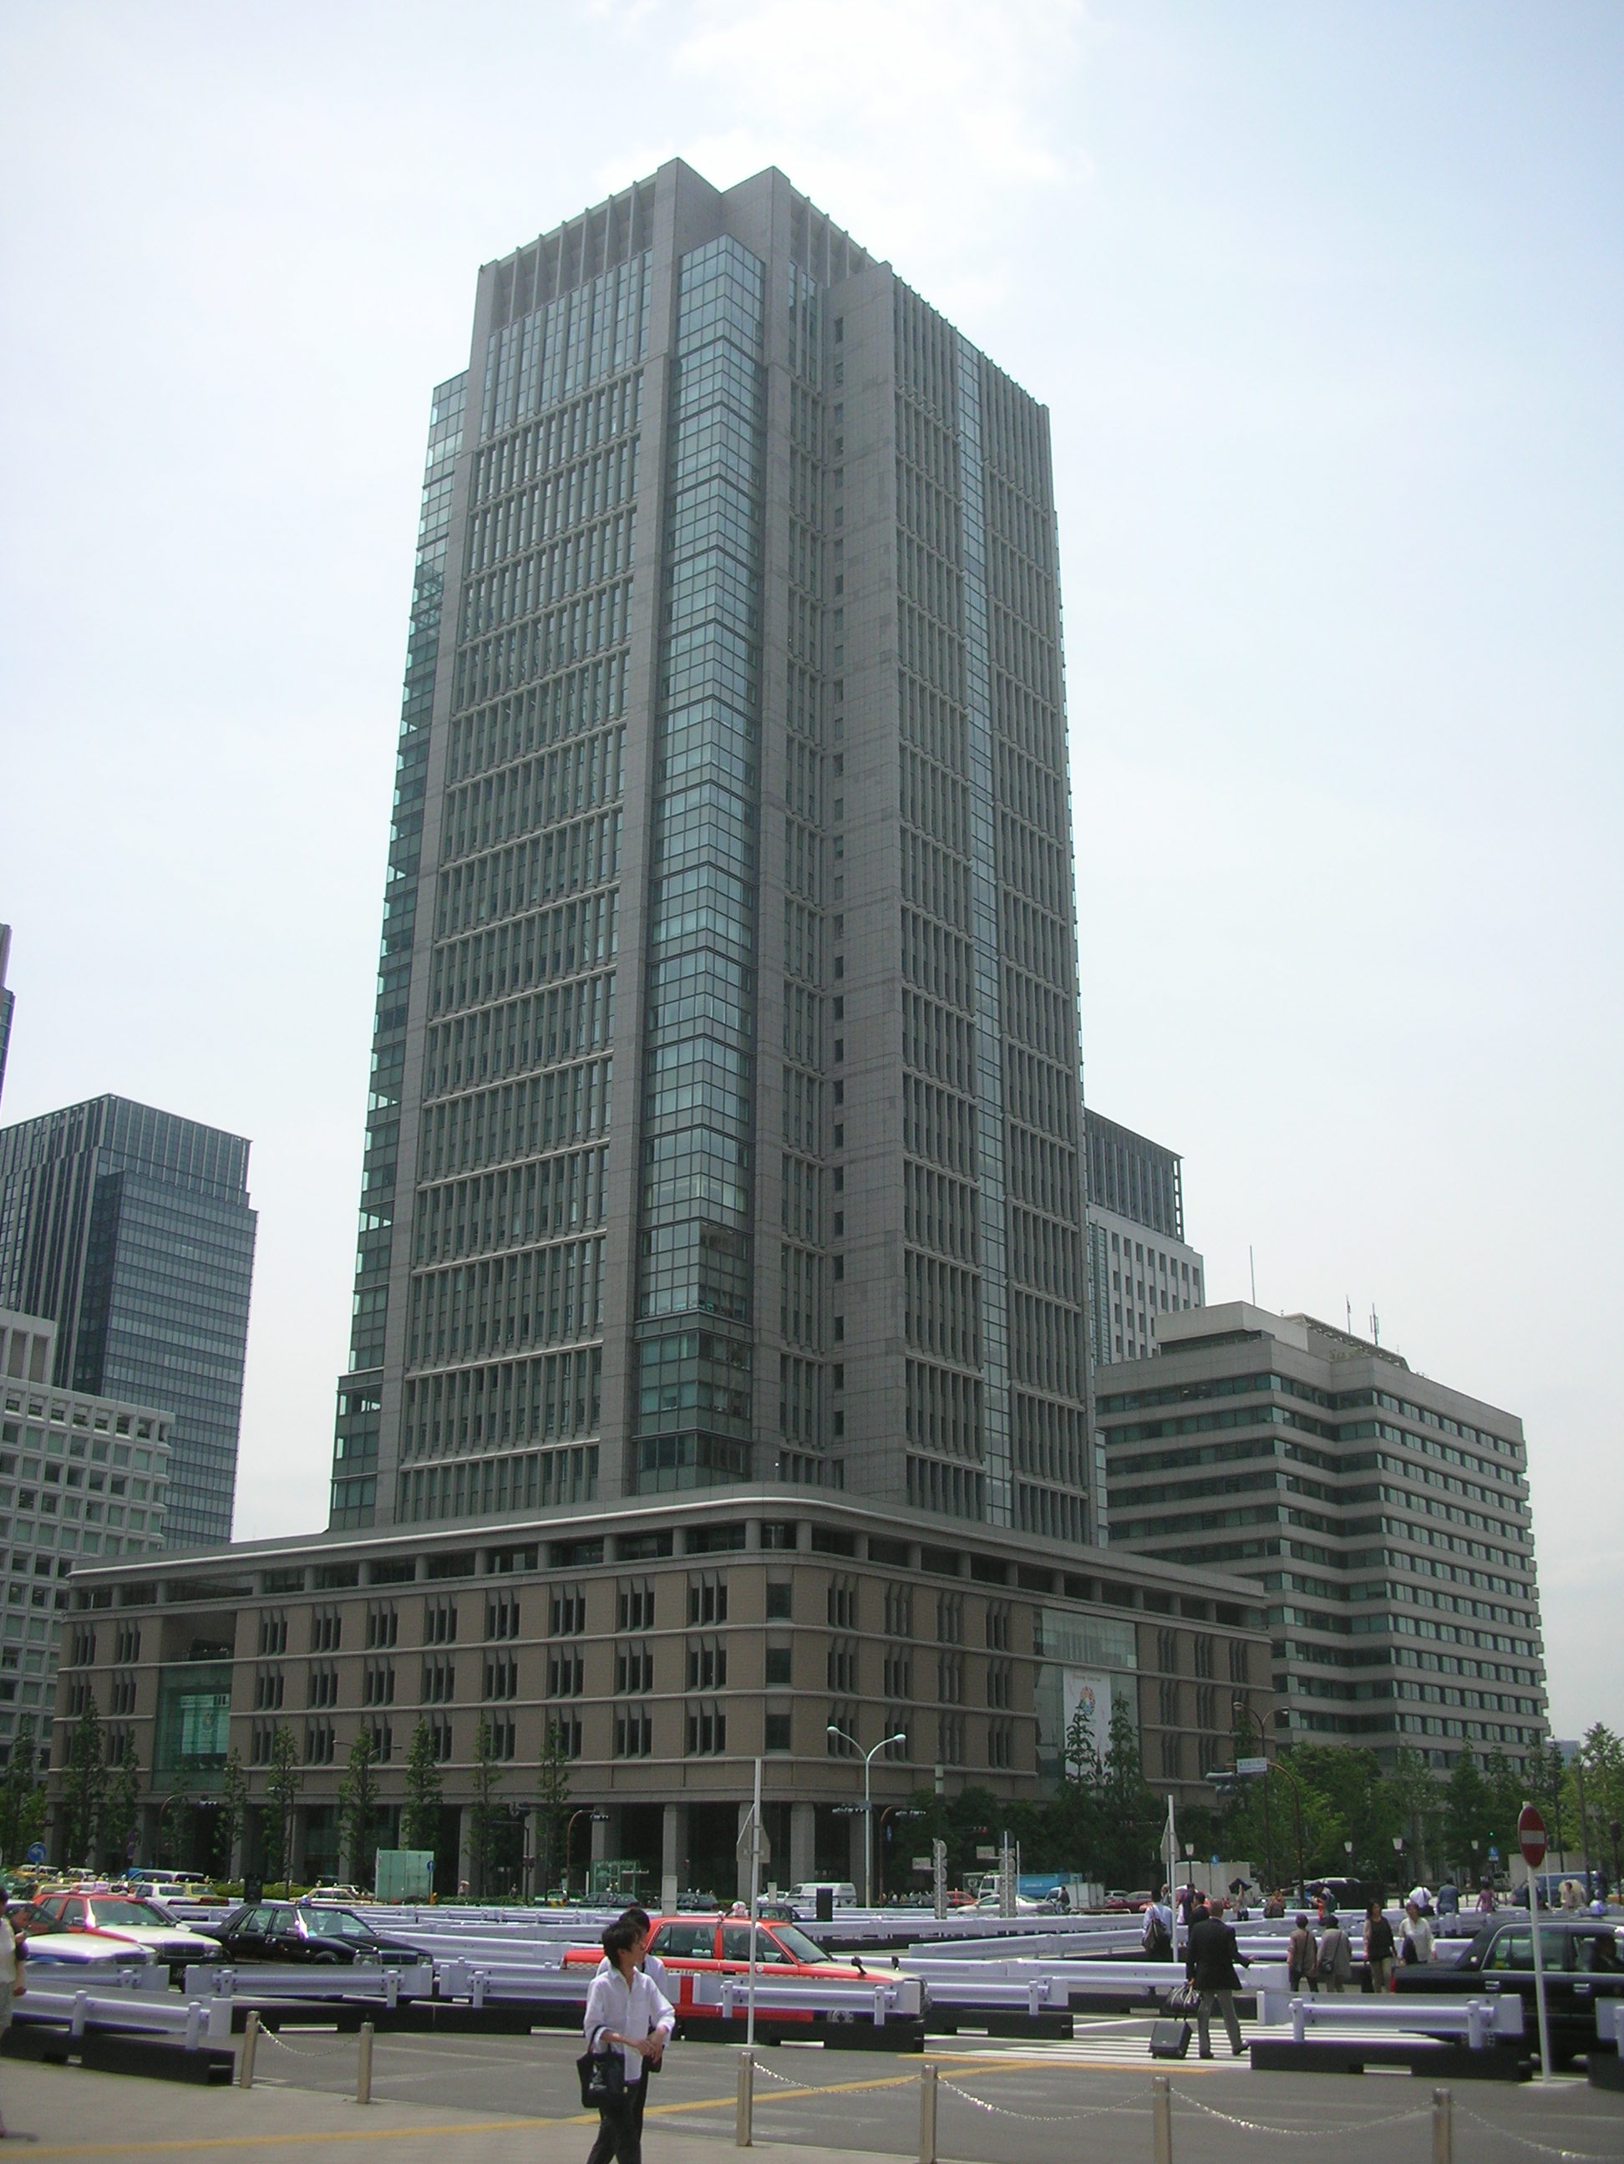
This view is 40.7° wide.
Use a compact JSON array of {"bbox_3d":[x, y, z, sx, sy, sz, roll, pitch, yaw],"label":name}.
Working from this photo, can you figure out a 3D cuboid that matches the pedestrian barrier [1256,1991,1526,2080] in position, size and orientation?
[{"bbox_3d":[5.562,9.187,21.122,0.300,0.810,3.100,19,-27,-42],"label":"pedestrian barrier"}]

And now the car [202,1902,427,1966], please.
[{"bbox_3d":[-8.259,14.244,36.054,4.650,1.470,1.700,-16,-25,37],"label":"car"}]

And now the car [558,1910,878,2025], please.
[{"bbox_3d":[-0.755,11.317,27.712,4.690,1.520,1.700,-5,-21,15],"label":"car"}]

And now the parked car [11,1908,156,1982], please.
[{"bbox_3d":[-11.217,11.842,30.018,4.650,1.500,1.700,-7,-21,19],"label":"parked car"}]

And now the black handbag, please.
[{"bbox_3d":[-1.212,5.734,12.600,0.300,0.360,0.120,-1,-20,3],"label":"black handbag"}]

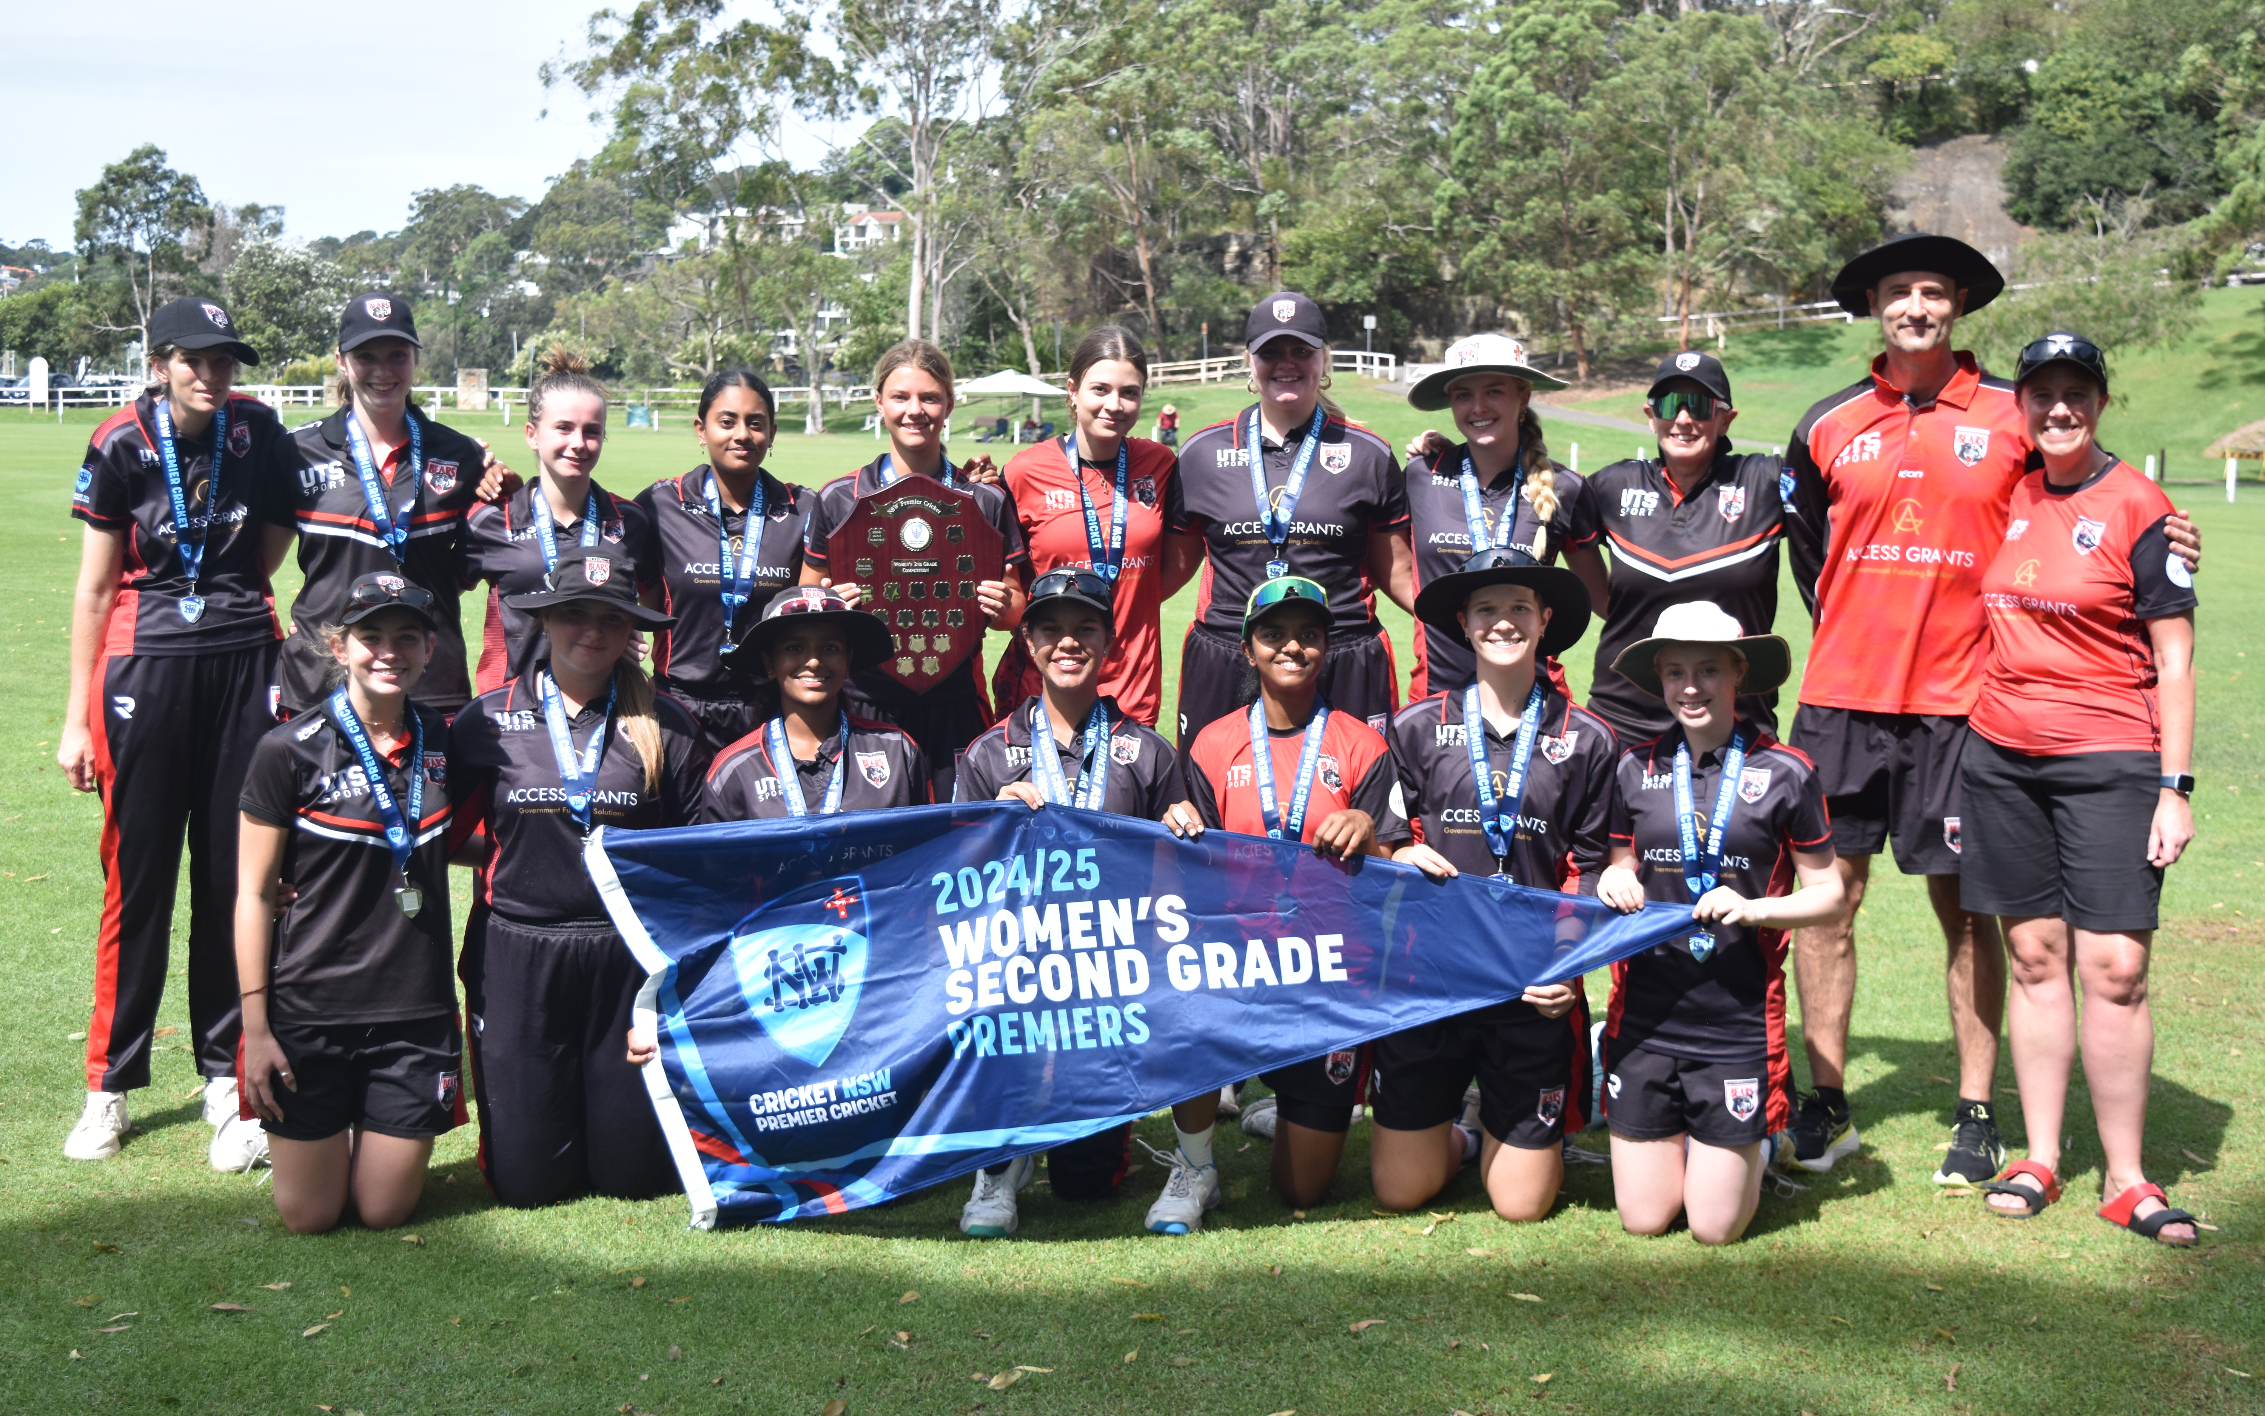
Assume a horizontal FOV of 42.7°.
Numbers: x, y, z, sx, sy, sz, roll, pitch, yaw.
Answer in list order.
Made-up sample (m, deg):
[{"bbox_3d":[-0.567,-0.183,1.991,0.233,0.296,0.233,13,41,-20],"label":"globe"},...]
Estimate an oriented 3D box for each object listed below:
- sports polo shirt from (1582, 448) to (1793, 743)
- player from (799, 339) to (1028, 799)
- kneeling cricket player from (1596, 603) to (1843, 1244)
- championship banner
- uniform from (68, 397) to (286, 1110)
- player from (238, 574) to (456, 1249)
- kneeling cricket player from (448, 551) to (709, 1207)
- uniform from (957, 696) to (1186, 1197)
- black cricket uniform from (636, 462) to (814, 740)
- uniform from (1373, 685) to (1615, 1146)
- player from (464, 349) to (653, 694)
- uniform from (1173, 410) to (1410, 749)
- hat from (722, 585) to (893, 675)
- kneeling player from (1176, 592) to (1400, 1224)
[{"bbox_3d":[1.160,-0.220,6.087,0.450,0.630,0.270,2,7,17],"label":"sports polo shirt"},{"bbox_3d":[-0.463,0.073,6.079,0.500,1.687,0.420,0,7,-3],"label":"player"},{"bbox_3d":[1.130,0.383,5.590,0.430,1.150,0.580,2,7,13],"label":"kneeling cricket player"},{"bbox_3d":[0.021,0.559,5.339,2.000,0.750,0.200,0,7,2],"label":"championship banner"},{"bbox_3d":[-1.952,0.083,5.949,0.400,1.440,0.280,-3,7,-23],"label":"uniform"},{"bbox_3d":[-1.521,0.346,5.607,0.390,1.200,0.560,-2,7,-16],"label":"player"},{"bbox_3d":[-1.107,0.313,5.774,0.460,1.230,0.580,-1,7,-11],"label":"kneeling cricket player"},{"bbox_3d":[-0.120,0.468,5.691,0.420,0.950,0.560,0,7,-2],"label":"uniform"},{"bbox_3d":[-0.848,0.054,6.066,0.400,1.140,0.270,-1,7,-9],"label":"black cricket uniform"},{"bbox_3d":[0.717,0.399,5.705,0.470,0.894,0.360,1,7,7],"label":"uniform"},{"bbox_3d":[-1.210,0.082,6.100,0.450,1.666,0.330,-1,7,-13],"label":"player"},{"bbox_3d":[0.339,0.102,6.133,0.510,1.457,0.330,0,7,3],"label":"uniform"},{"bbox_3d":[-0.633,-0.148,5.641,0.330,0.140,0.350,0,-2,-3],"label":"hat"},{"bbox_3d":[0.305,0.345,5.708,0.480,1.233,0.660,1,7,6],"label":"kneeling player"}]

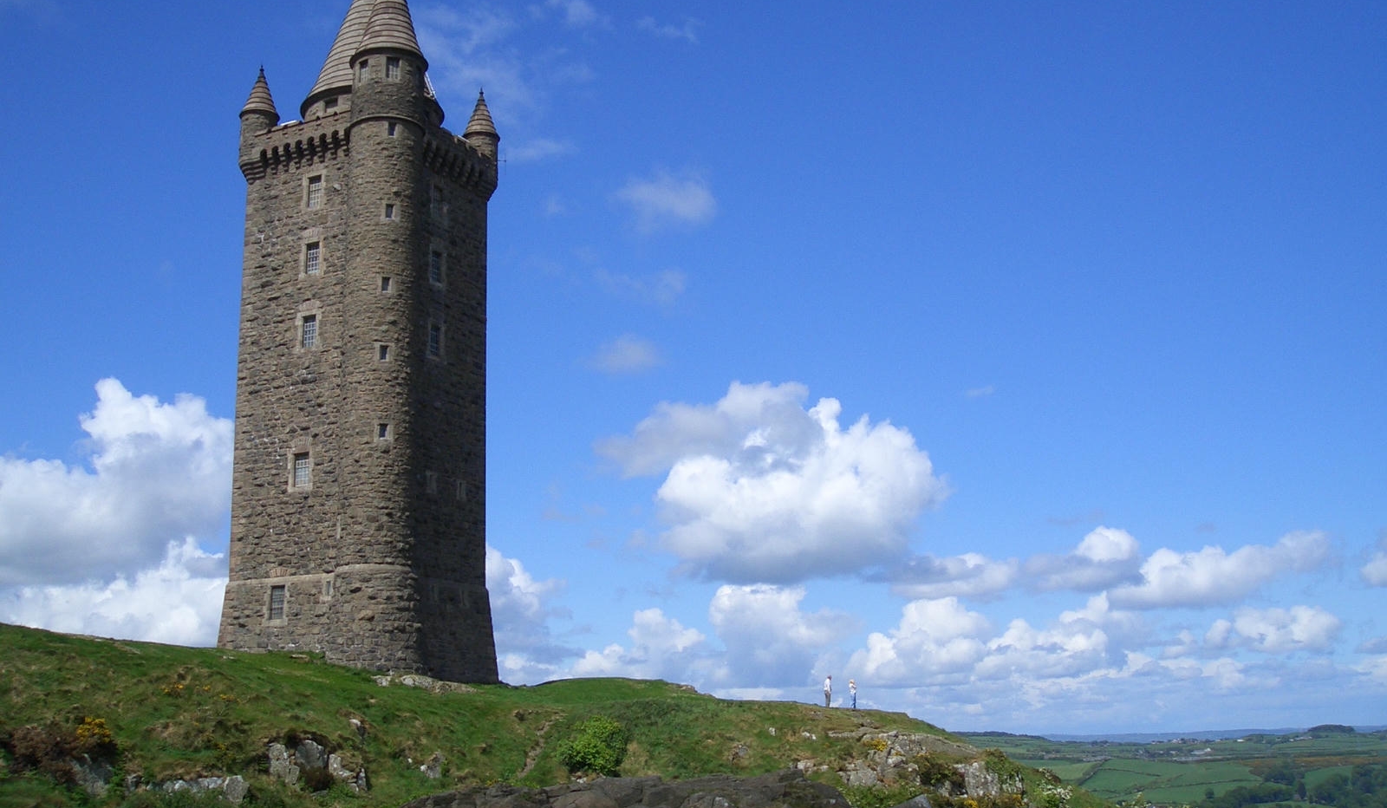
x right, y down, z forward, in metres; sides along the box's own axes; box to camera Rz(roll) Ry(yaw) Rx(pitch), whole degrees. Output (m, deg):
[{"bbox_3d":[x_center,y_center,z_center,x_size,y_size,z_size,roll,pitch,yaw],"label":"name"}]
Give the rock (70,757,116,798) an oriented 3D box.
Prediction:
[{"bbox_3d":[-14.041,8.724,33.710,1.006,0.956,0.755,4,-14,-22],"label":"rock"}]

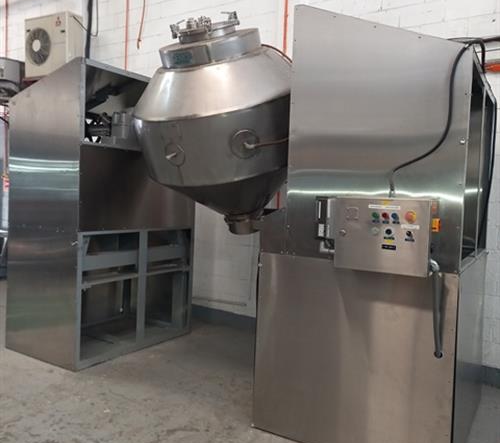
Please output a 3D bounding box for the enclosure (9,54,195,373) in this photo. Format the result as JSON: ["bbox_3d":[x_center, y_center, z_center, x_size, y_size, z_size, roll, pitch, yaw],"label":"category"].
[{"bbox_3d":[-1.467,-0.086,5.008,1.030,2.660,1.565,3,3,32],"label":"enclosure"}]

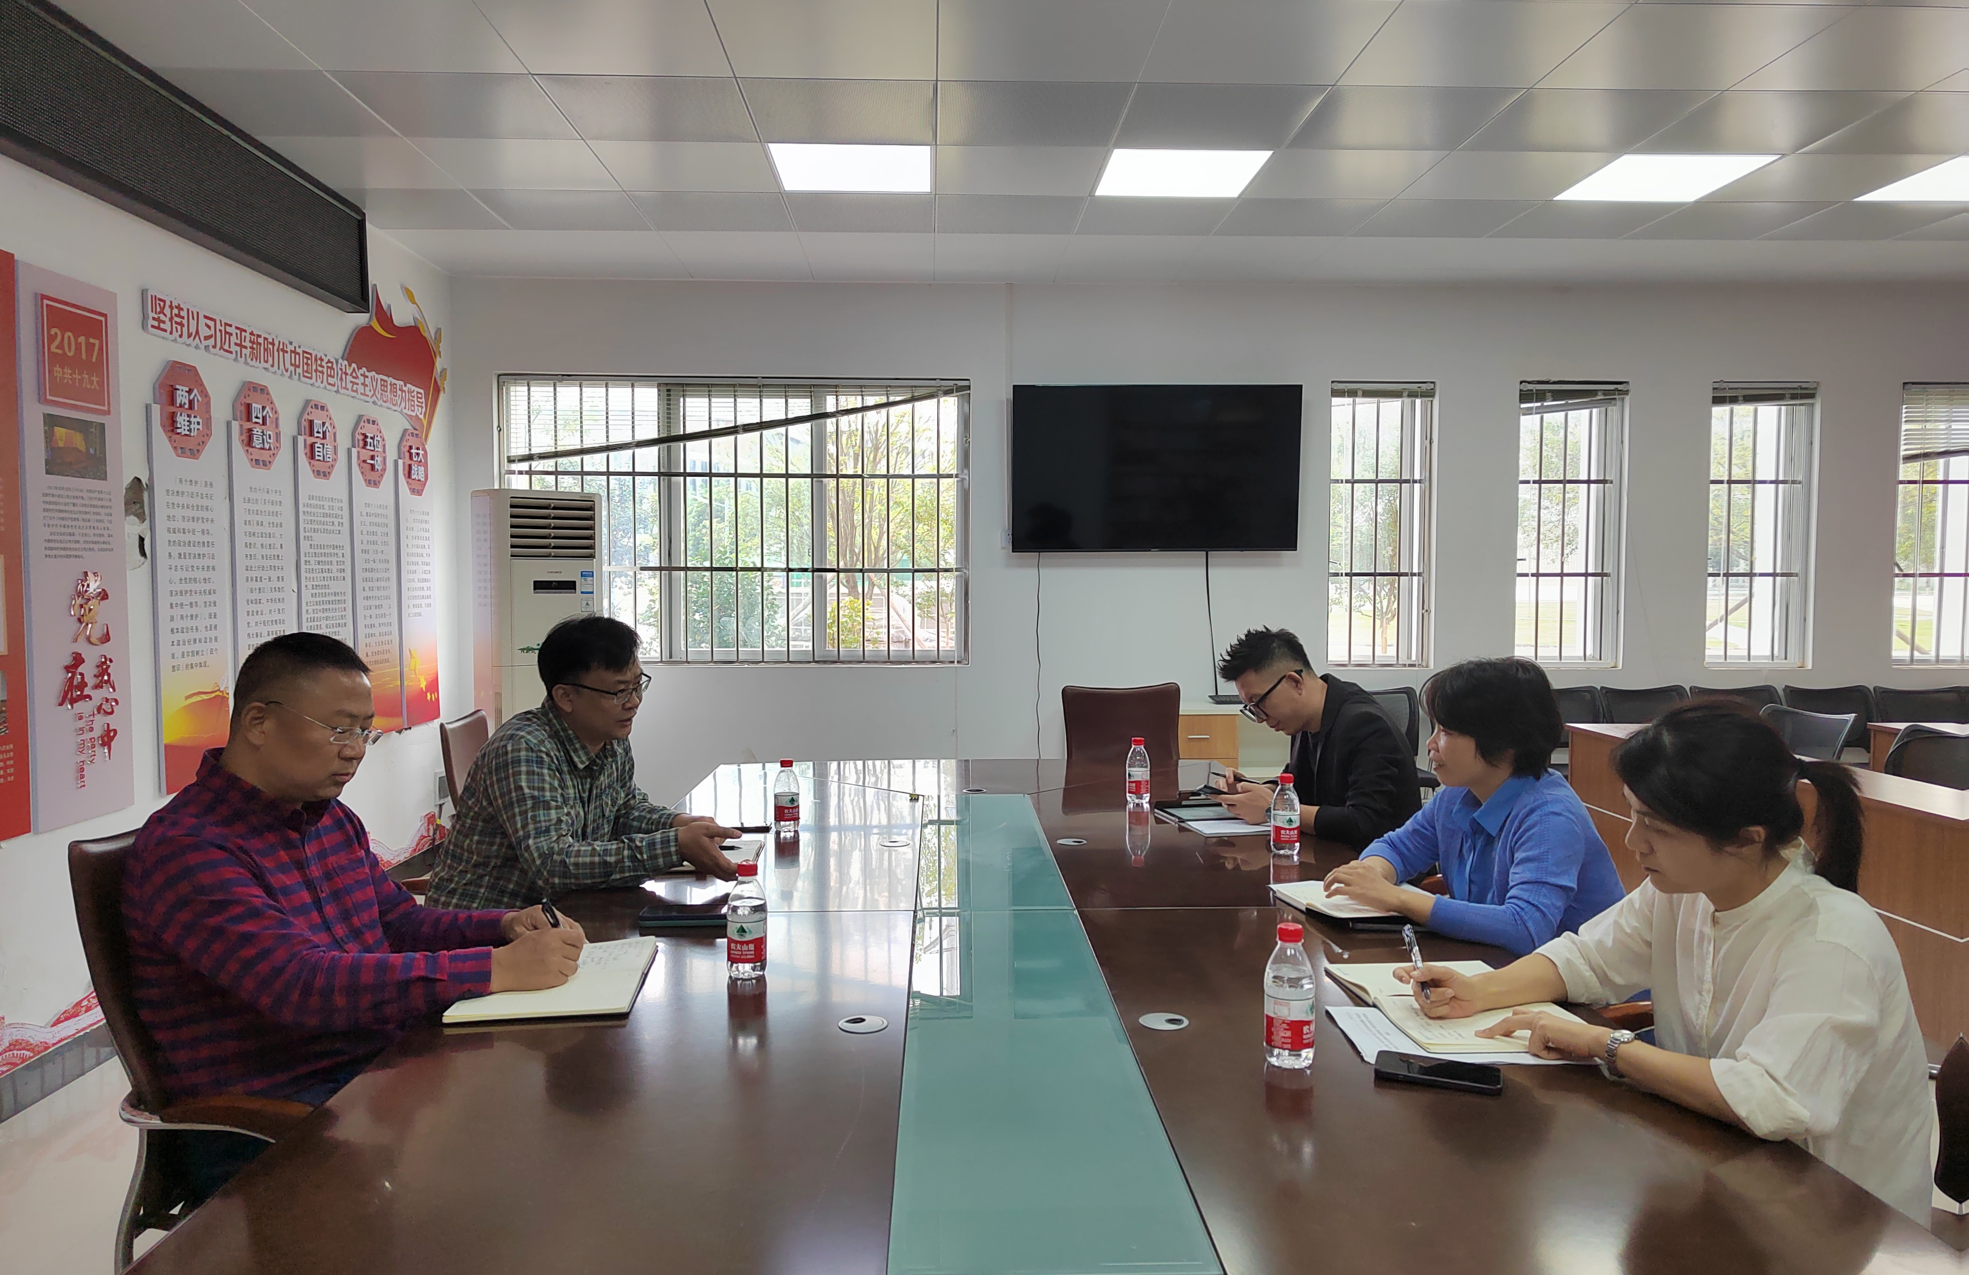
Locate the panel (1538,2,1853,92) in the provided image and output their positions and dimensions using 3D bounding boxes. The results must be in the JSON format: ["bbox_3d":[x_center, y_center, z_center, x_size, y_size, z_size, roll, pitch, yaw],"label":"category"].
[{"bbox_3d":[1.914,-1.614,3.567,0.585,0.030,0.585,0,3,-2],"label":"panel"}]

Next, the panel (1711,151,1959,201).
[{"bbox_3d":[3.124,-1.721,4.921,0.600,0.020,0.600,0,3,-2],"label":"panel"}]

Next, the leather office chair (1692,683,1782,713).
[{"bbox_3d":[3.630,0.649,6.080,0.480,0.860,0.560,0,3,-2],"label":"leather office chair"}]

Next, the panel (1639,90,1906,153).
[{"bbox_3d":[2.477,-1.647,4.169,0.585,0.030,0.585,0,3,-2],"label":"panel"}]

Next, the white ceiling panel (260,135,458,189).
[{"bbox_3d":[-2.238,-1.688,4.643,0.590,0.030,0.590,0,3,-2],"label":"white ceiling panel"}]

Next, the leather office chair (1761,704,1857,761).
[{"bbox_3d":[3.030,0.701,5.130,0.560,0.860,0.480,-1,3,-10],"label":"leather office chair"}]

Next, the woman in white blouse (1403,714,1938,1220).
[{"bbox_3d":[0.896,0.707,1.789,0.640,1.230,0.550,-1,3,-10],"label":"woman in white blouse"}]

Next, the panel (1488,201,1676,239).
[{"bbox_3d":[2.505,-1.741,5.445,0.595,0.030,0.590,0,3,-2],"label":"panel"}]

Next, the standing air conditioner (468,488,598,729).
[{"bbox_3d":[-2.105,0.211,6.189,0.500,1.780,0.360,-2,4,-39],"label":"standing air conditioner"}]

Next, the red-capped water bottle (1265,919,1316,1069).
[{"bbox_3d":[0.415,0.480,1.780,0.065,0.190,0.065,0,3,-2],"label":"red-capped water bottle"}]

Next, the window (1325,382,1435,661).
[{"bbox_3d":[2.025,-0.578,6.730,0.552,1.438,0.140,0,3,-2],"label":"window"}]

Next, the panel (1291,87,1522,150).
[{"bbox_3d":[1.346,-1.688,4.260,0.600,0.020,0.600,0,3,-2],"label":"panel"}]

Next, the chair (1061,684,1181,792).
[{"bbox_3d":[0.528,0.685,4.701,0.600,0.985,0.620,0,3,-2],"label":"chair"}]

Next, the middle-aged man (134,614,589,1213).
[{"bbox_3d":[-0.870,0.647,2.000,0.660,1.310,0.550,0,3,-2],"label":"middle-aged man"}]

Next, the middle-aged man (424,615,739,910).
[{"bbox_3d":[-0.830,0.609,2.800,0.680,1.300,0.540,0,3,-2],"label":"middle-aged man"}]

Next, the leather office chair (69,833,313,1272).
[{"bbox_3d":[-1.118,0.804,2.266,0.630,0.990,0.600,0,3,8],"label":"leather office chair"}]

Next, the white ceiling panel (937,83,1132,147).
[{"bbox_3d":[0.148,-1.662,4.147,0.590,0.030,0.590,0,3,-2],"label":"white ceiling panel"}]

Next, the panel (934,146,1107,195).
[{"bbox_3d":[0.128,-1.709,4.776,0.595,0.030,0.590,0,3,-2],"label":"panel"}]

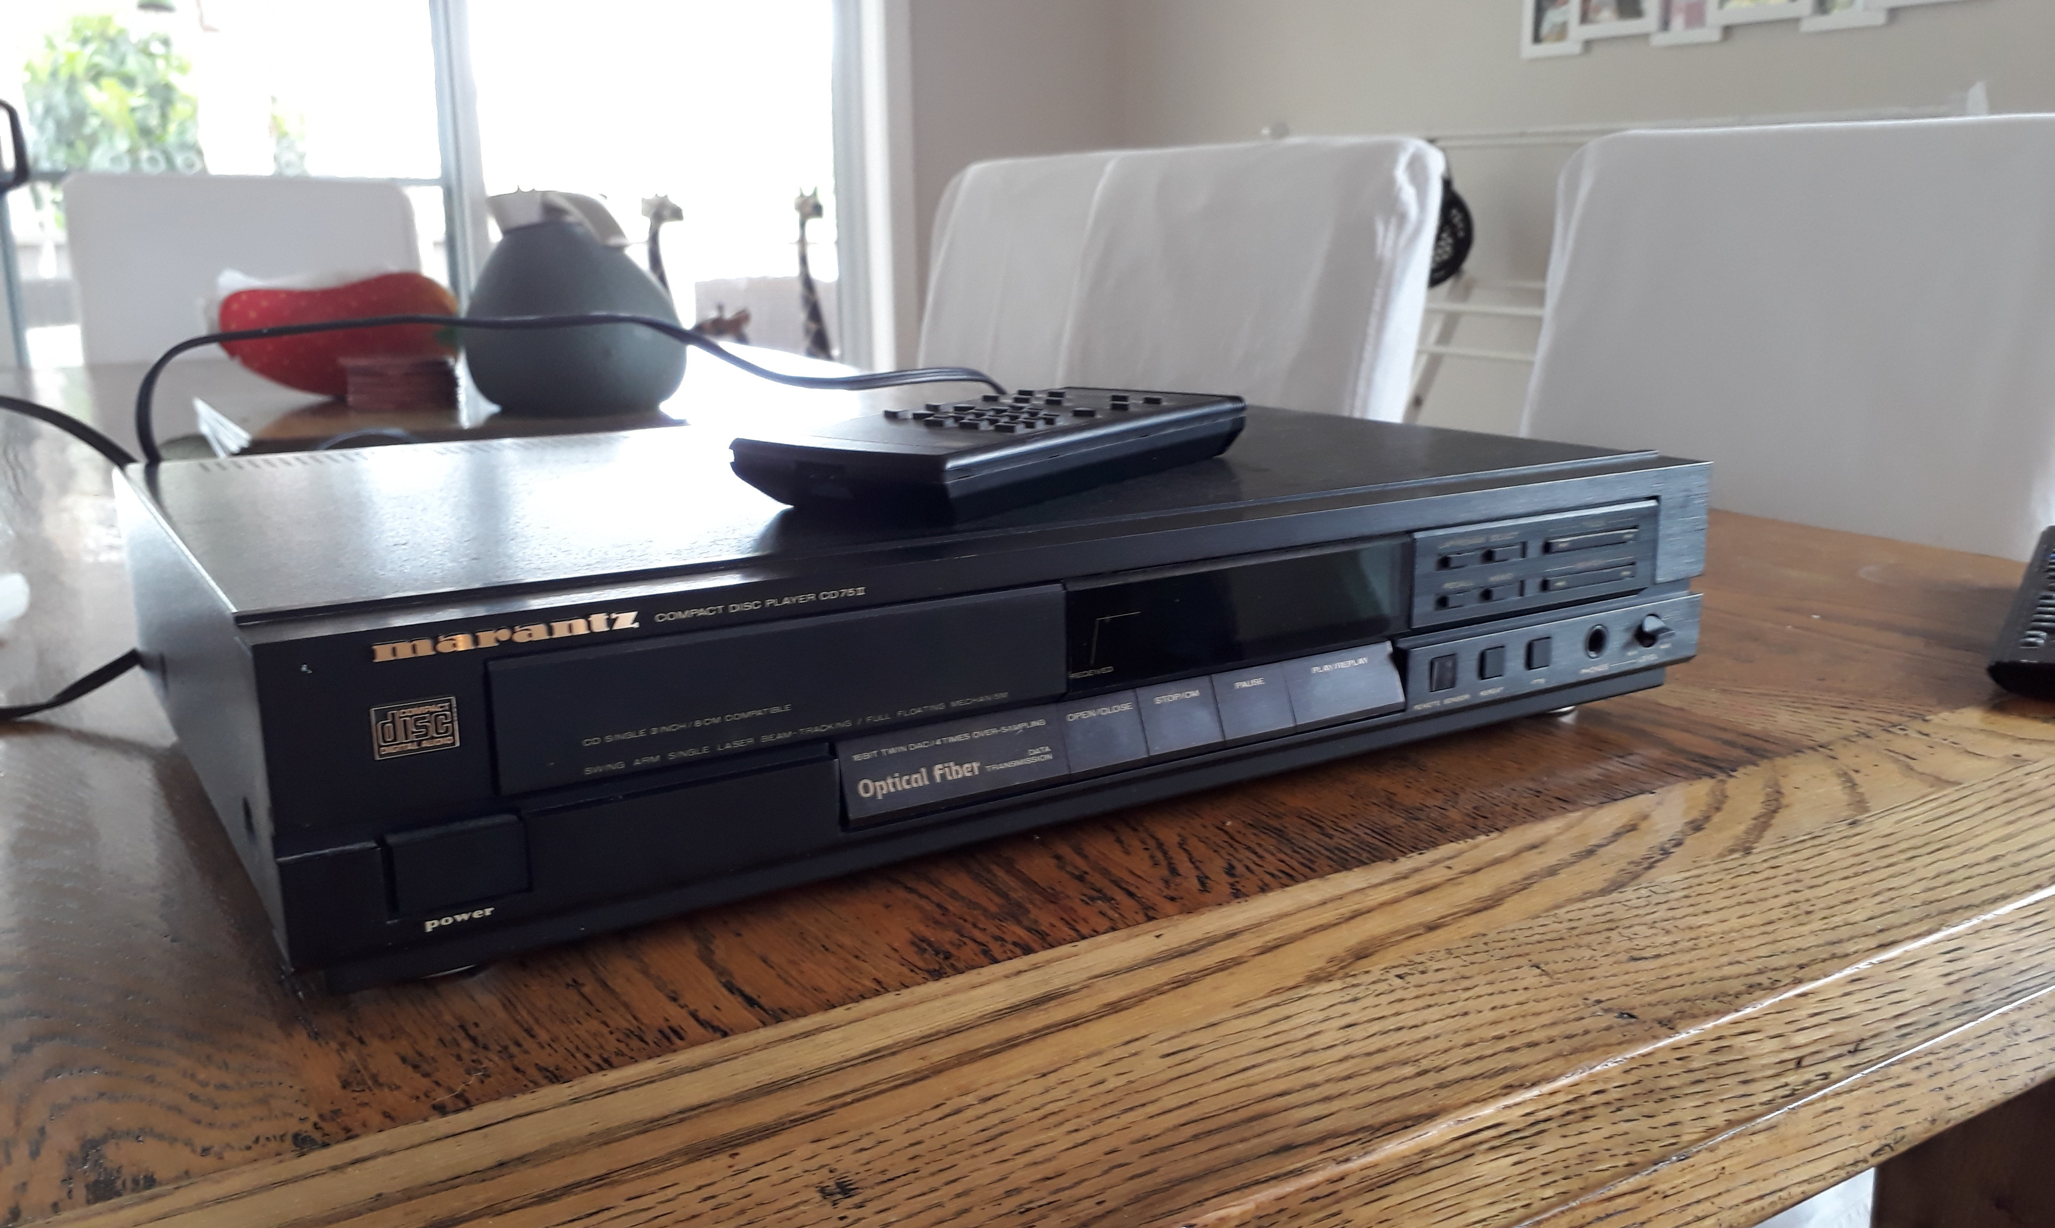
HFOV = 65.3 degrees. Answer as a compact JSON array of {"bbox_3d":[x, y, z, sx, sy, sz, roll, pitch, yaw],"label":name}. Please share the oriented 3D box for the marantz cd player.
[{"bbox_3d":[-0.038,-0.008,0.520,0.420,0.082,0.288,-9,15,-32],"label":"marantz cd player"}]

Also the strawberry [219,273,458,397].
[{"bbox_3d":[-0.719,-0.293,1.671,0.245,0.124,0.190,-7,14,-26],"label":"strawberry"}]

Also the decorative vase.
[{"bbox_3d":[-0.420,-0.288,1.485,0.207,0.197,0.207,-4,13,-15],"label":"decorative vase"}]

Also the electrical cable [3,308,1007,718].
[{"bbox_3d":[-0.202,-0.056,0.633,0.440,0.126,0.120,-9,15,-32],"label":"electrical cable"}]

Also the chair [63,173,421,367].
[{"bbox_3d":[-0.983,-0.095,2.228,0.475,0.999,0.570,-10,16,-36],"label":"chair"}]

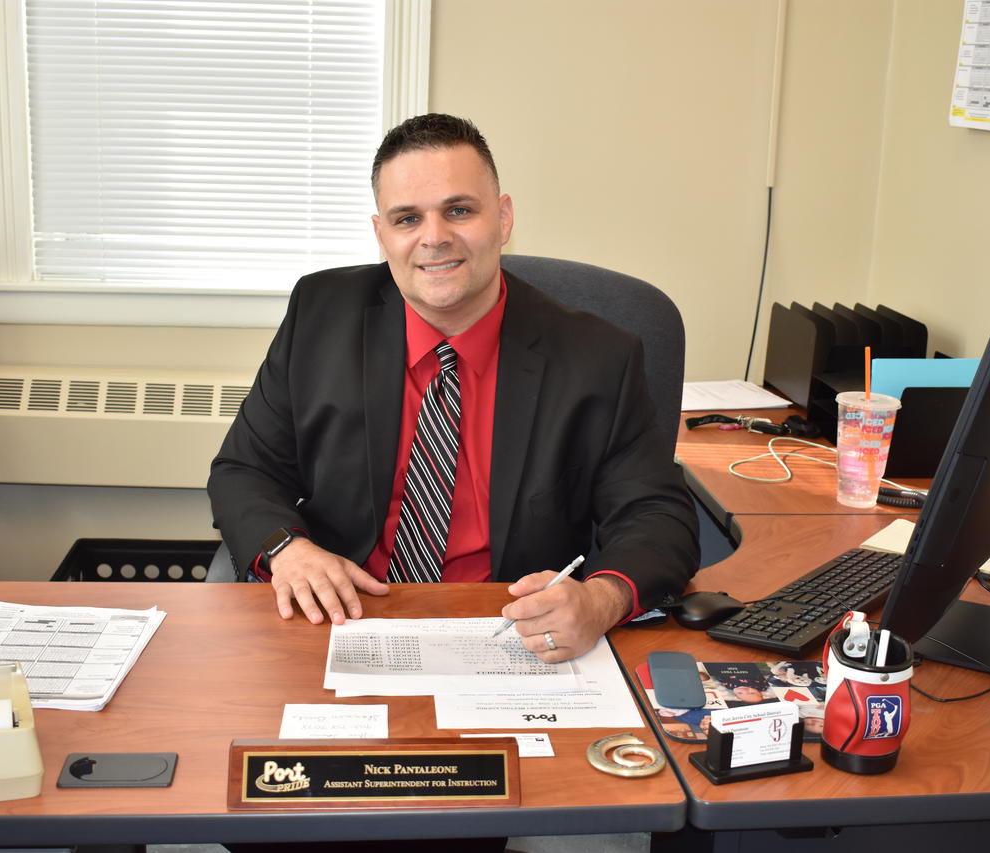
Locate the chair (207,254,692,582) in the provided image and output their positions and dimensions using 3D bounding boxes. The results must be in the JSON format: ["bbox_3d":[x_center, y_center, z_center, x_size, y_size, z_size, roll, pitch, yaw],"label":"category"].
[{"bbox_3d":[-0.063,0.321,2.031,0.650,1.155,0.660,5,12,16],"label":"chair"}]

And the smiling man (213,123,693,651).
[{"bbox_3d":[-0.075,0.251,1.842,0.690,1.370,0.660,3,12,5],"label":"smiling man"}]

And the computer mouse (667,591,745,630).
[{"bbox_3d":[0.268,0.233,1.624,0.112,0.038,0.064,-7,15,-36],"label":"computer mouse"}]

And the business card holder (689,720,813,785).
[{"bbox_3d":[0.251,0.308,1.246,0.108,0.046,0.060,-2,13,-19],"label":"business card holder"}]

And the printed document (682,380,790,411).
[{"bbox_3d":[0.574,-0.076,3.184,0.290,0.012,0.290,4,12,11],"label":"printed document"}]

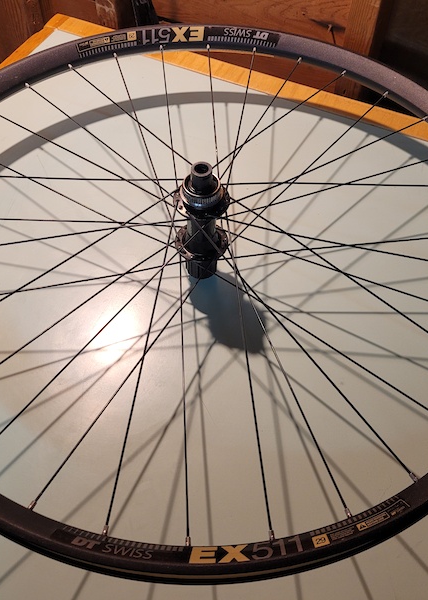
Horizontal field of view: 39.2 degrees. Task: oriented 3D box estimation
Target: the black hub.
[{"bbox_3d":[-0.012,-0.074,0.581,0.054,0.141,0.054,0,55,-1],"label":"black hub"}]

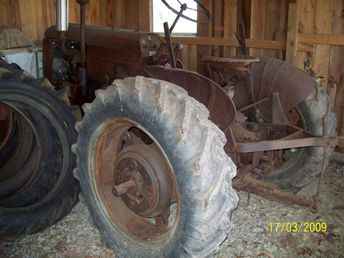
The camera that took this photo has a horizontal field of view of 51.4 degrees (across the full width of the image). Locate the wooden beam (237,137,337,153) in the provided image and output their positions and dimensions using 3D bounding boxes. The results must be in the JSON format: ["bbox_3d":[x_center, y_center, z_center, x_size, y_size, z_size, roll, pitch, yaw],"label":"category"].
[{"bbox_3d":[0.911,0.131,2.885,0.751,0.066,0.048,-4,12,21],"label":"wooden beam"}]

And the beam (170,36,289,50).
[{"bbox_3d":[0.908,-1.386,5.725,1.902,0.127,0.045,2,14,-5],"label":"beam"}]

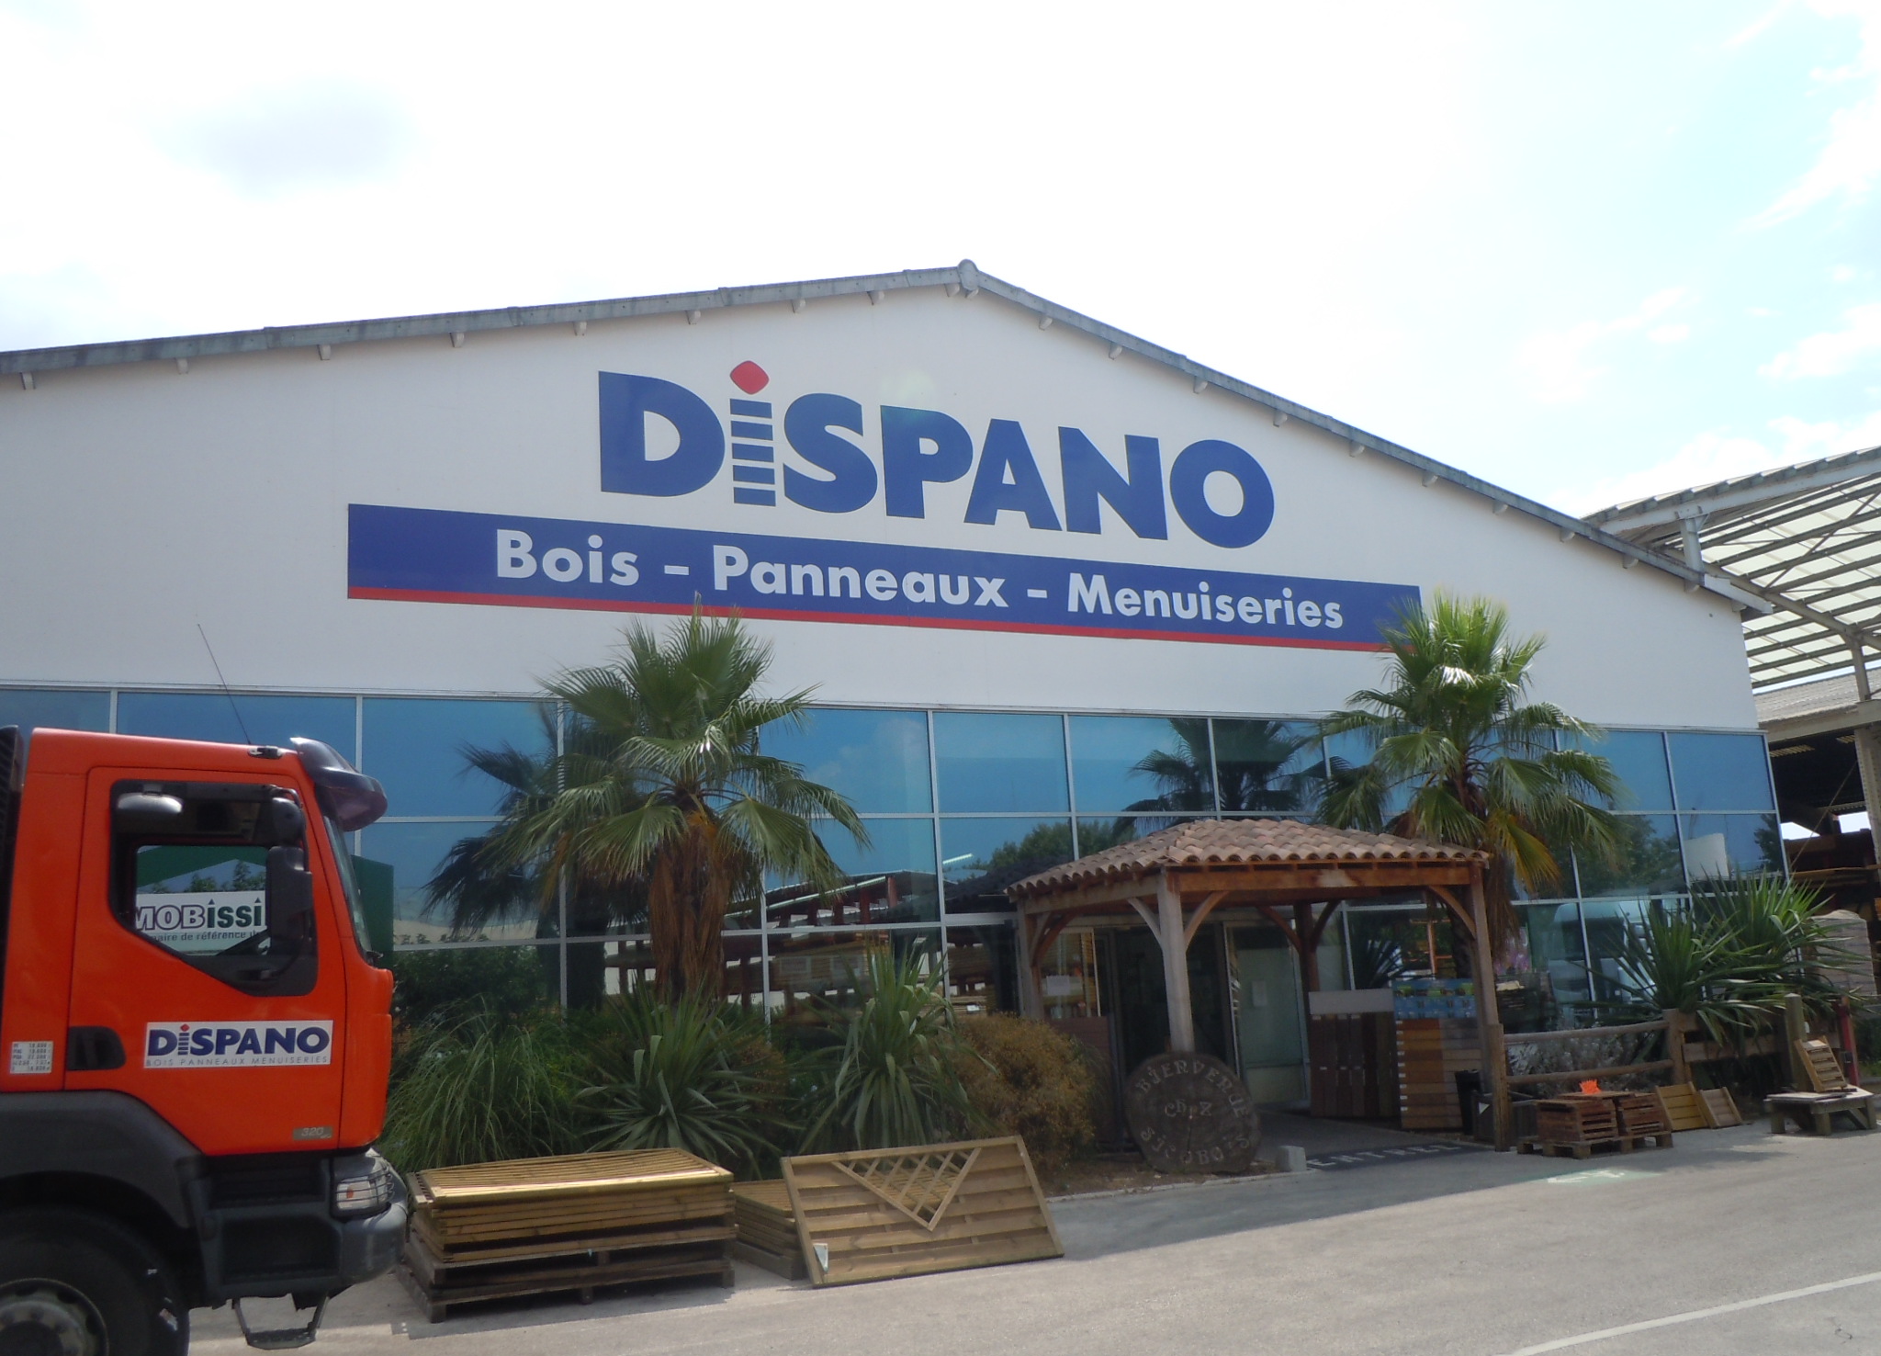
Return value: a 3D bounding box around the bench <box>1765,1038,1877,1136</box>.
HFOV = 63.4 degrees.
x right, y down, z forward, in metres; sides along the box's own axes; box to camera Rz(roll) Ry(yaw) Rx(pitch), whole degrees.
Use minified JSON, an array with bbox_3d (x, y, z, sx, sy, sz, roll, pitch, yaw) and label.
[{"bbox_3d":[9.023,4.217,15.740,0.920,0.900,0.620,2,-12,-25],"label":"bench"}]

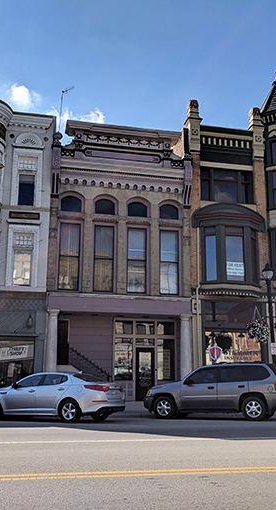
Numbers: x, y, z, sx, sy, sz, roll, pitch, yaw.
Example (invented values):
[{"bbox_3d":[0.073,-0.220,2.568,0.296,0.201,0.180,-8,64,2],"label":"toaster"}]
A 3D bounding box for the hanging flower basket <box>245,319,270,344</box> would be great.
[{"bbox_3d":[4.331,2.772,18.508,0.905,0.905,0.905,3,-13,-12],"label":"hanging flower basket"}]

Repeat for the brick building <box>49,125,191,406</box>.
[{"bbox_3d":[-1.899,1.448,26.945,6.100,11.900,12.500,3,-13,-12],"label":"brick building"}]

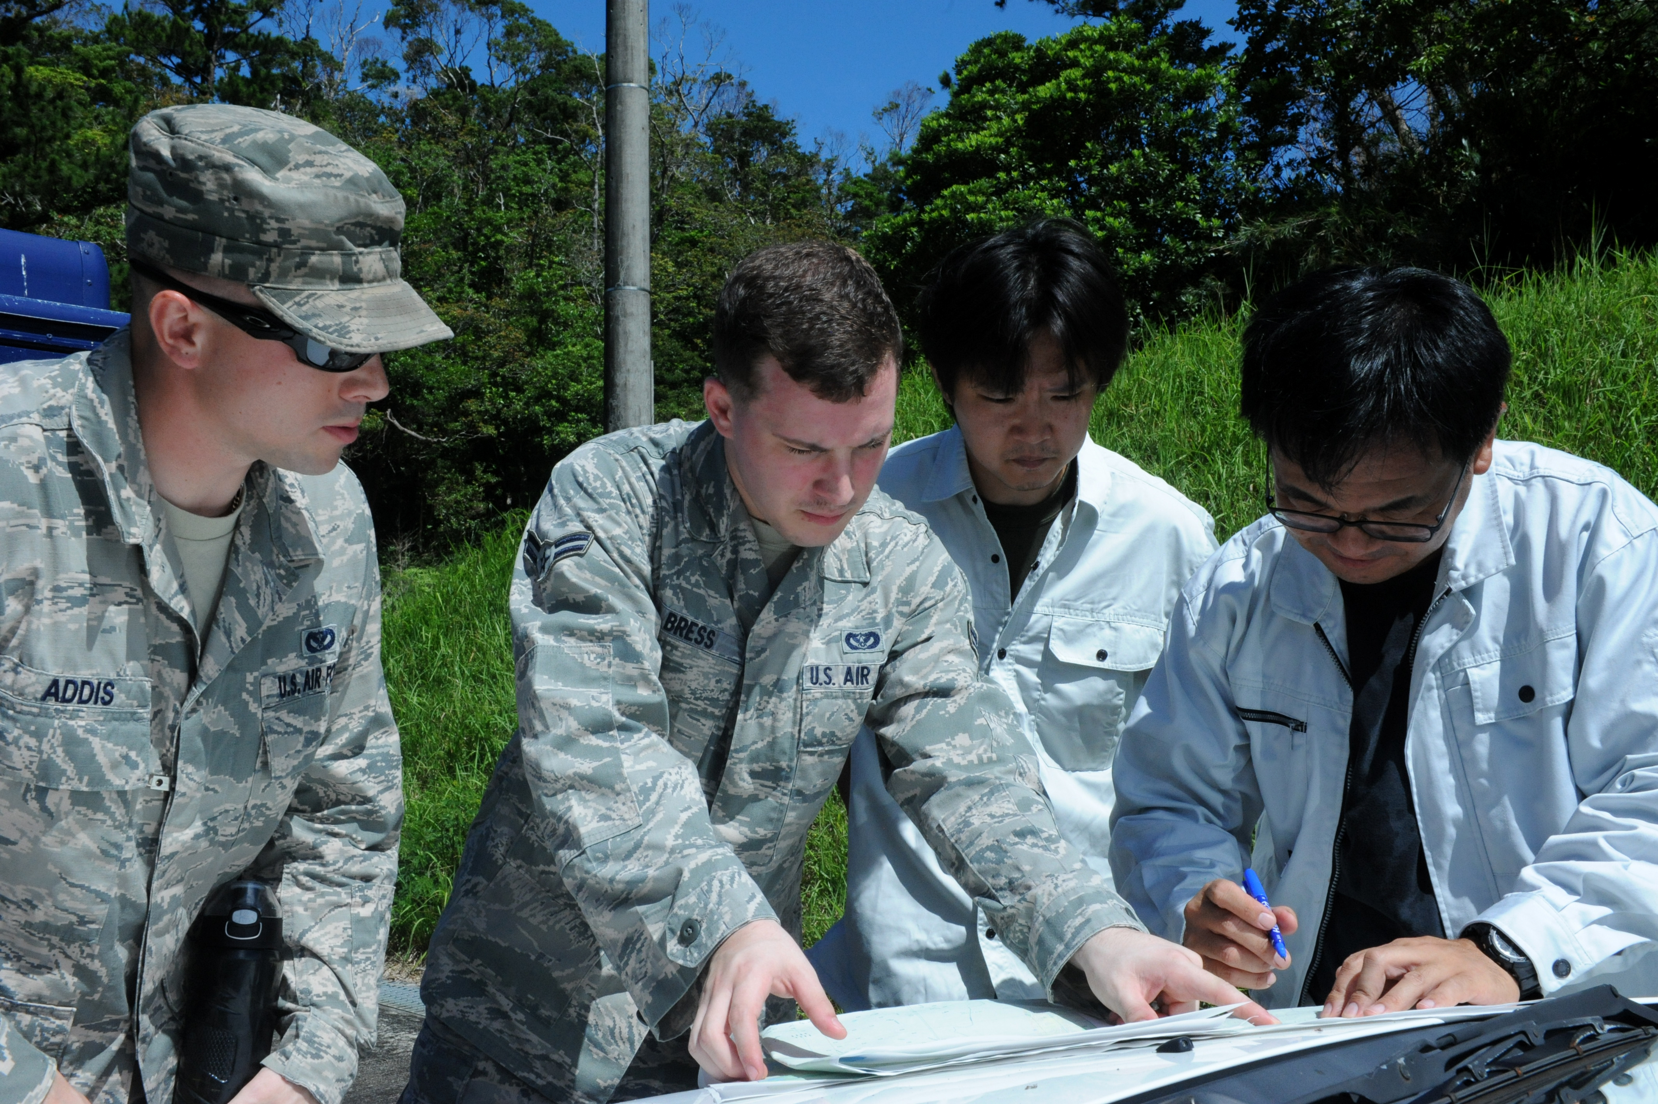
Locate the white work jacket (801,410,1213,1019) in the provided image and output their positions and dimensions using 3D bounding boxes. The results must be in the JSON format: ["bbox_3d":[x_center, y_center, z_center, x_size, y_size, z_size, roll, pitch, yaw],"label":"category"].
[{"bbox_3d":[0.225,0.210,1.980,0.520,0.730,0.370,0,-1,5],"label":"white work jacket"}]

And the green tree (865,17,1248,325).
[{"bbox_3d":[1.640,-2.650,12.500,2.800,2.500,2.500,0,3,0],"label":"green tree"}]

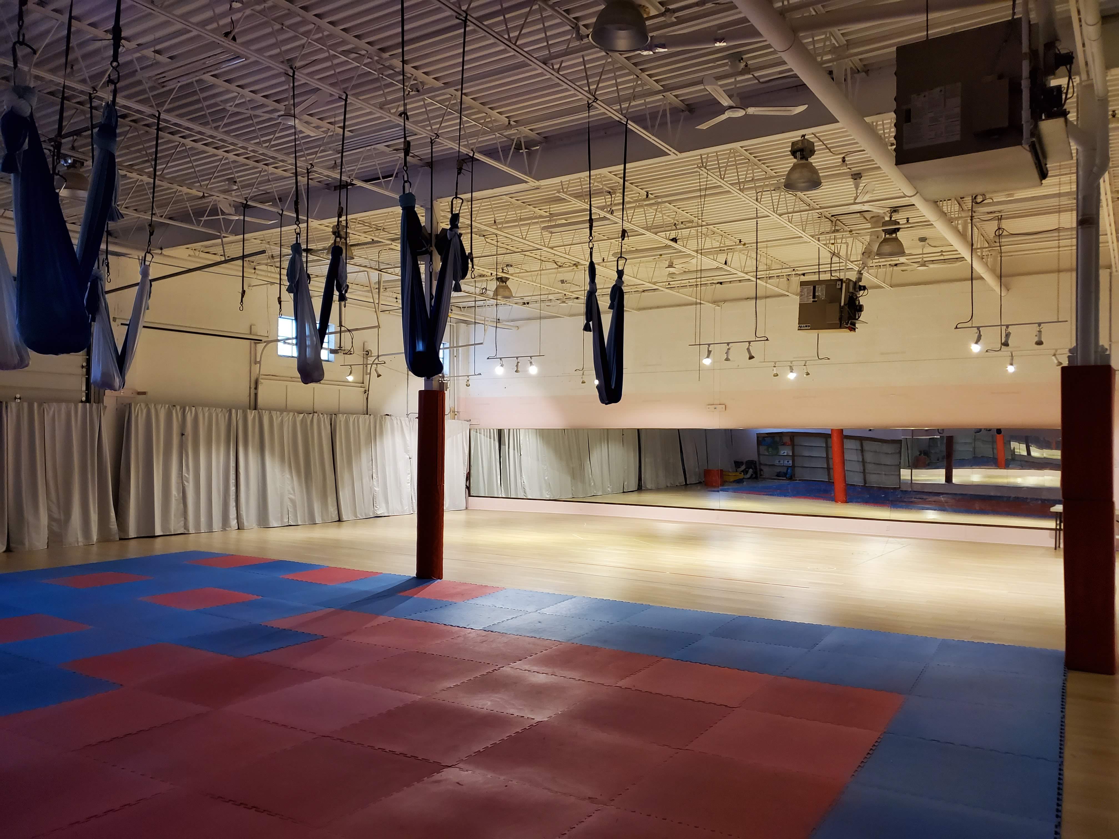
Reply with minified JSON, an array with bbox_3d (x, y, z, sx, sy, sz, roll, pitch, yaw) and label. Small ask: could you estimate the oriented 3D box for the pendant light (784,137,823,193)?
[{"bbox_3d":[2.540,-2.692,8.751,0.412,0.528,0.412,0,-2,33],"label":"pendant light"}]

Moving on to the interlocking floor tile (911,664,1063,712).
[{"bbox_3d":[3.318,2.092,6.510,1.000,0.025,1.000,0,-2,30],"label":"interlocking floor tile"}]

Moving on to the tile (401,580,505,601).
[{"bbox_3d":[-1.342,2.150,10.419,1.000,0.030,1.000,0,-2,30],"label":"tile"}]

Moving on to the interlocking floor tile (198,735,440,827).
[{"bbox_3d":[-1.308,1.973,4.593,1.000,0.025,1.000,0,-2,31],"label":"interlocking floor tile"}]

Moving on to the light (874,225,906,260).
[{"bbox_3d":[4.774,-2.609,12.102,0.425,0.480,0.425,0,-2,31],"label":"light"}]

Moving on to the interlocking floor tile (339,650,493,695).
[{"bbox_3d":[-1.137,2.041,6.782,1.000,0.025,1.000,0,-2,31],"label":"interlocking floor tile"}]

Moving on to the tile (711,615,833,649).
[{"bbox_3d":[2.116,2.127,8.373,1.000,0.030,1.000,0,-2,30],"label":"tile"}]

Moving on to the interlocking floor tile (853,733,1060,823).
[{"bbox_3d":[2.254,1.993,4.704,0.987,0.030,0.987,0,-2,31],"label":"interlocking floor tile"}]

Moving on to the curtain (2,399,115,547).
[{"bbox_3d":[-8.460,0.929,14.442,0.160,2.446,1.802,0,-2,33],"label":"curtain"}]

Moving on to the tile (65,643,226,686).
[{"bbox_3d":[-3.330,1.985,6.833,0.987,0.030,0.987,0,-2,31],"label":"tile"}]

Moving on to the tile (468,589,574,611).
[{"bbox_3d":[-0.471,2.111,9.775,0.987,0.030,0.987,0,-2,31],"label":"tile"}]

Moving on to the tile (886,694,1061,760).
[{"bbox_3d":[2.760,2.025,5.542,0.987,0.030,0.987,0,-2,31],"label":"tile"}]

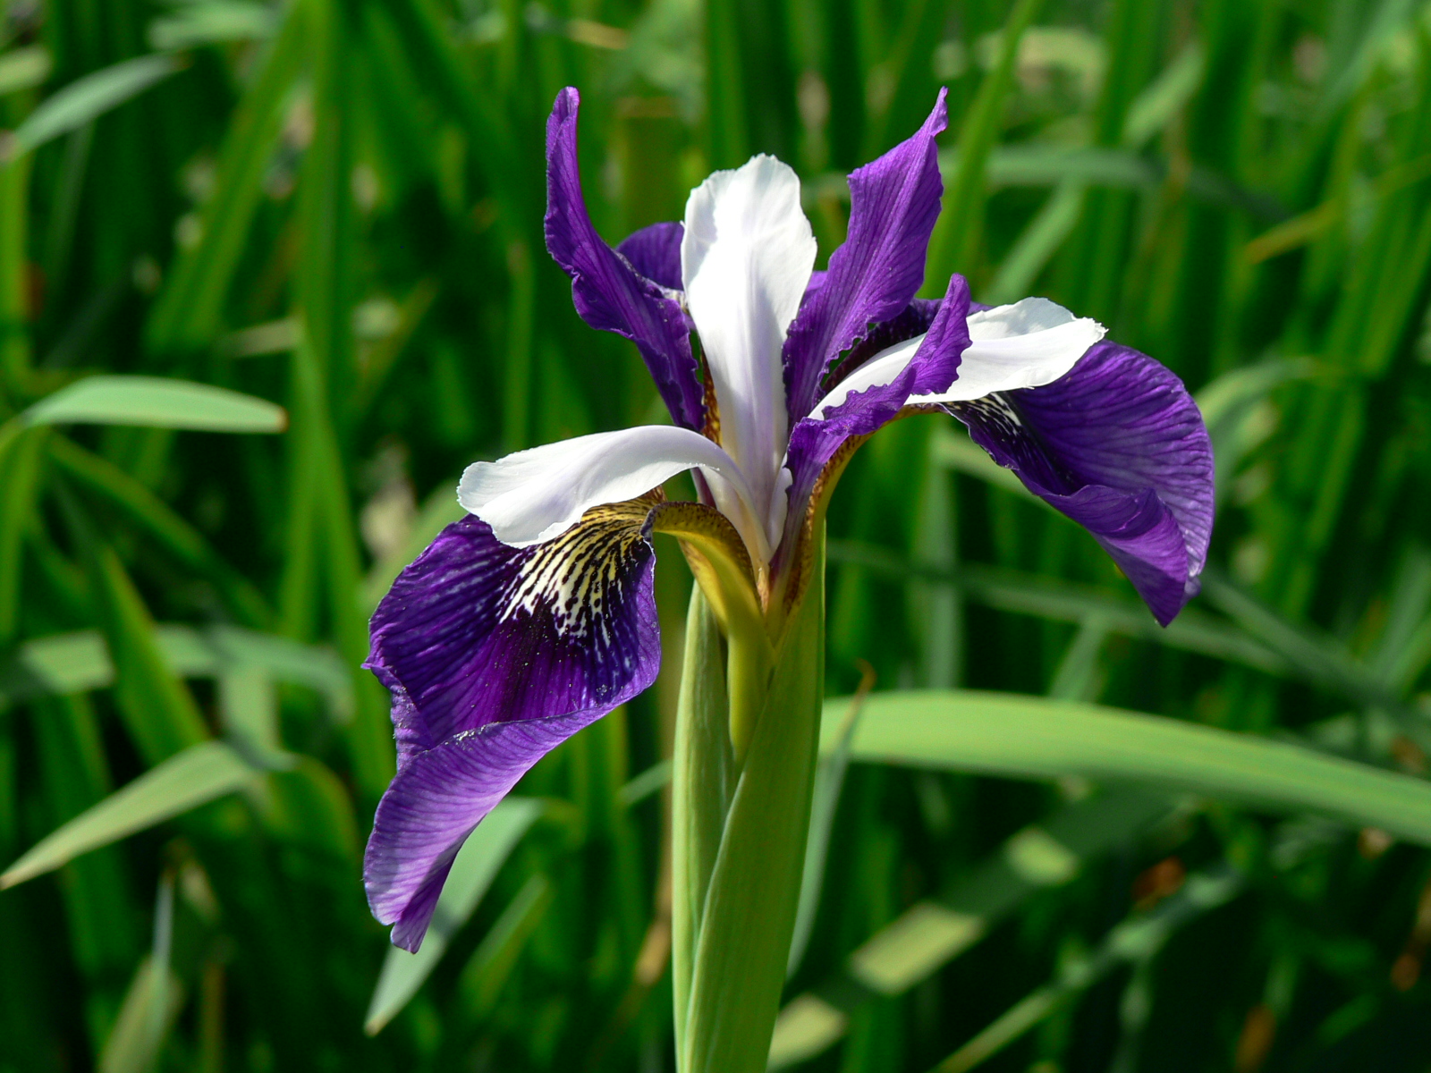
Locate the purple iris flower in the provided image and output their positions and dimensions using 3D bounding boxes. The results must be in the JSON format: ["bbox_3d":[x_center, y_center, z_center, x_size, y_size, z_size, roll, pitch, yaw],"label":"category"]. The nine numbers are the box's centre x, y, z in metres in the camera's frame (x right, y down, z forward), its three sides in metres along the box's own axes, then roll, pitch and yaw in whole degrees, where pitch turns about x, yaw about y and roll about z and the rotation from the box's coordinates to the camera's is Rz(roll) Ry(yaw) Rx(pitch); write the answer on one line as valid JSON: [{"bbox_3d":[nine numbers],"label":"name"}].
[{"bbox_3d":[0.009,-0.004,0.530,0.100,0.096,0.086,2,13,0],"label":"purple iris flower"}]

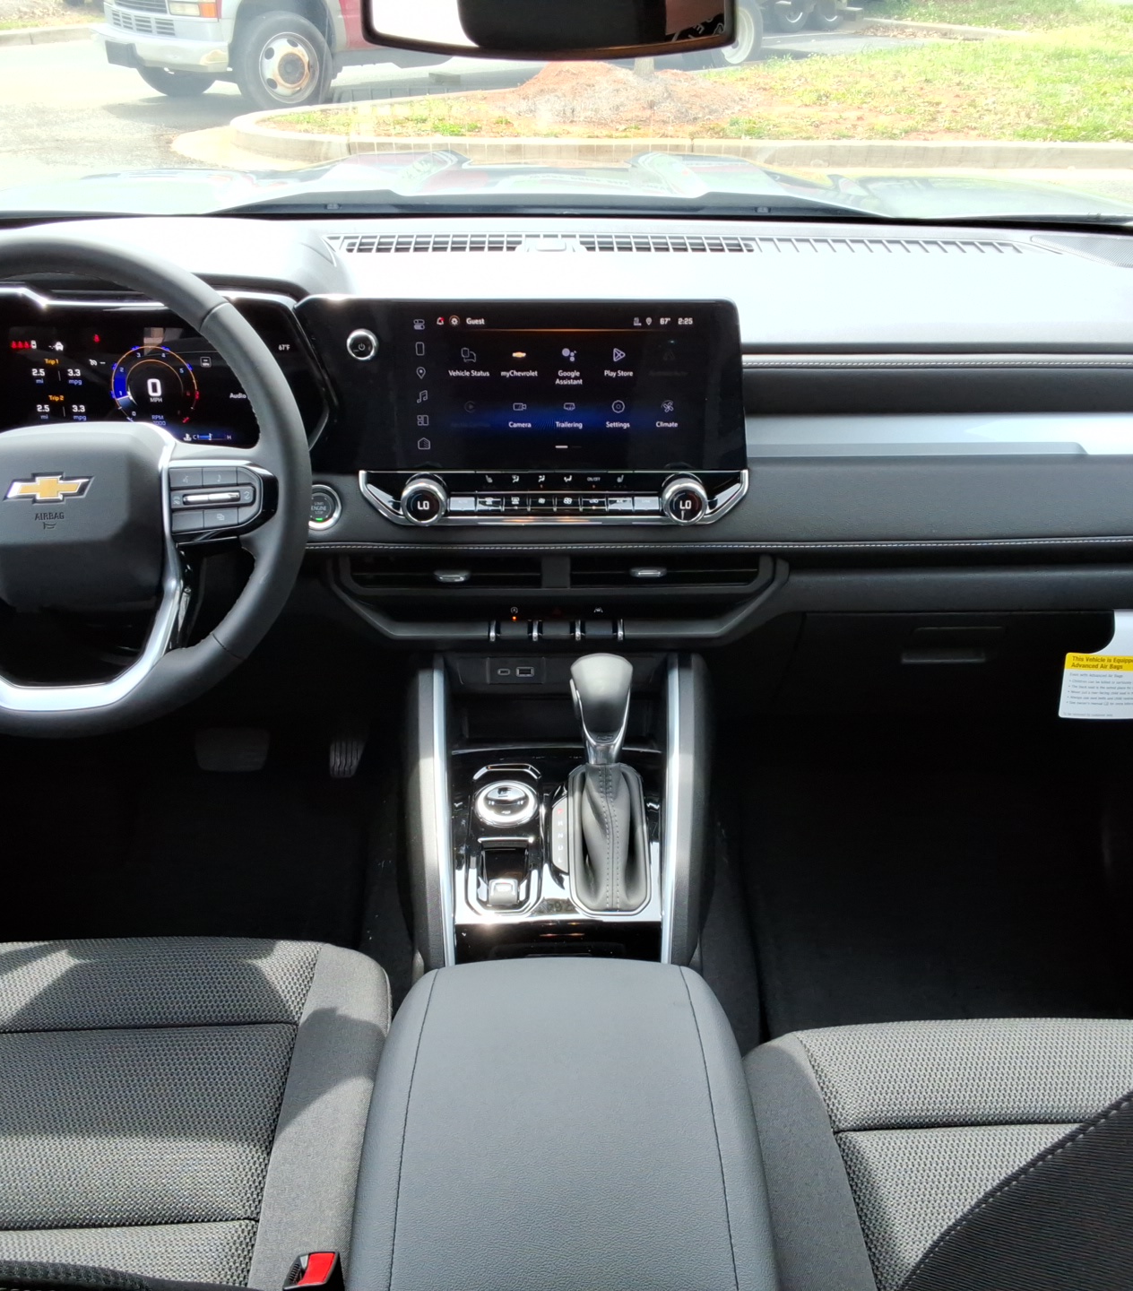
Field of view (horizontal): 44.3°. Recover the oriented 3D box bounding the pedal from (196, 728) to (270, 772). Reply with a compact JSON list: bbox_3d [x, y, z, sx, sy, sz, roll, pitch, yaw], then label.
[{"bbox_3d":[-0.398,0.125,1.660,0.090,0.060,0.030,0,-7,-1],"label":"pedal"}]

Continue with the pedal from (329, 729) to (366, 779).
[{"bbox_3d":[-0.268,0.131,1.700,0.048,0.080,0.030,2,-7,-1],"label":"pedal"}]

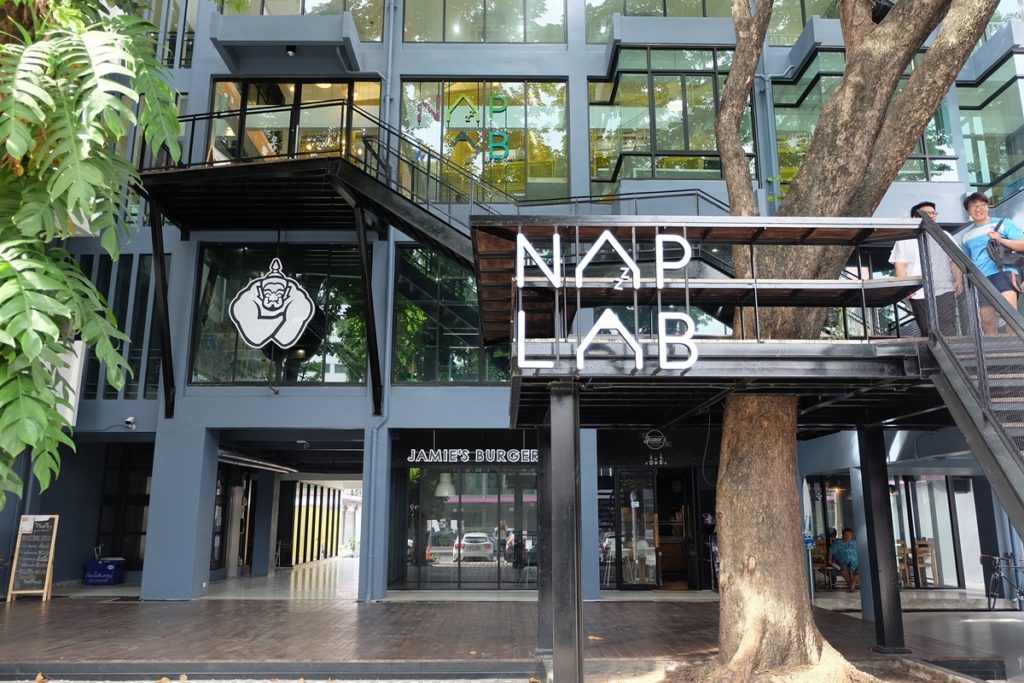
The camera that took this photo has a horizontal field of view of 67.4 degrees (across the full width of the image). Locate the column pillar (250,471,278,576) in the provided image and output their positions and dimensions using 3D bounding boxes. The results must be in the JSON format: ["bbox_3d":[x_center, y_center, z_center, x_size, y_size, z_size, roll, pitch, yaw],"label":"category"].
[{"bbox_3d":[-5.749,4.210,17.968,0.372,2.424,0.458,0,-12,0],"label":"column pillar"}]

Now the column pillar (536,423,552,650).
[{"bbox_3d":[0.390,2.163,8.529,0.200,2.415,0.200,0,-12,0],"label":"column pillar"}]

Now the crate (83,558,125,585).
[{"bbox_3d":[-8.272,4.689,15.644,0.604,0.486,0.419,0,-12,0],"label":"crate"}]

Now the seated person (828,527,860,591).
[{"bbox_3d":[6.236,4.093,14.417,0.520,1.130,0.640,1,-12,-2],"label":"seated person"}]

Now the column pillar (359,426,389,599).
[{"bbox_3d":[-2.398,3.011,13.546,0.429,2.906,0.419,0,-12,0],"label":"column pillar"}]

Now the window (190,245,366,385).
[{"bbox_3d":[-4.252,-0.513,14.222,3.262,2.687,0.150,0,-12,0],"label":"window"}]

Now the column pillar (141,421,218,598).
[{"bbox_3d":[-5.860,3.031,13.658,0.864,2.909,0.705,0,-12,0],"label":"column pillar"}]

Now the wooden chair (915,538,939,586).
[{"bbox_3d":[8.359,4.446,15.473,0.400,0.919,0.430,-4,-13,19],"label":"wooden chair"}]

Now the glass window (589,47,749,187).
[{"bbox_3d":[2.927,-4.020,14.428,2.850,2.659,1.162,0,-12,0],"label":"glass window"}]

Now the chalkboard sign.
[{"bbox_3d":[-7.973,3.646,12.939,0.624,1.394,0.360,2,-12,-7],"label":"chalkboard sign"}]

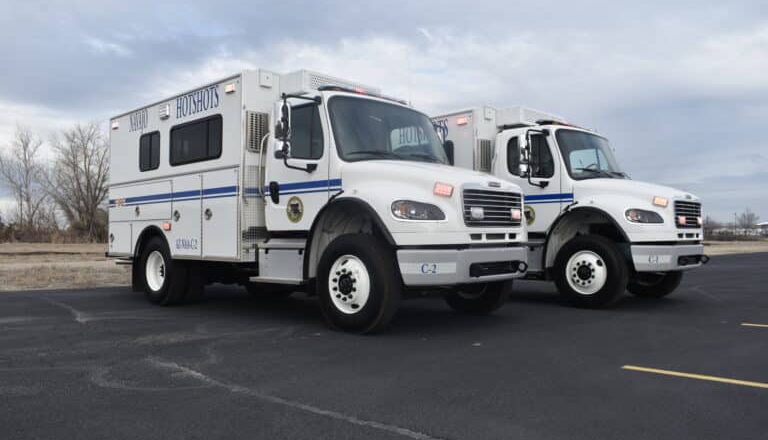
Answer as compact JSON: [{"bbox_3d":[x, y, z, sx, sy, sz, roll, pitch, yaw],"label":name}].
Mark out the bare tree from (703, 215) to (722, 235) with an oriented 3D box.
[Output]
[{"bbox_3d":[71.072,1.411,125.000,4.340,5.425,4.340,0,-2,0],"label":"bare tree"}]

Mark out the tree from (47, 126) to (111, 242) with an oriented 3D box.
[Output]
[{"bbox_3d":[-27.128,-3.385,52.000,6.500,10.743,6.500,0,-2,0],"label":"tree"}]

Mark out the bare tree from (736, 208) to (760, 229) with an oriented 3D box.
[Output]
[{"bbox_3d":[82.266,0.790,130.000,5.417,6.771,5.417,0,-2,0],"label":"bare tree"}]

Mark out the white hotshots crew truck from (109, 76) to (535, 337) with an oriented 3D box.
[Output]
[{"bbox_3d":[-1.395,-0.291,8.507,7.100,3.080,2.600,-2,-2,43],"label":"white hotshots crew truck"}]

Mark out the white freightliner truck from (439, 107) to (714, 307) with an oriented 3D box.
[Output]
[{"bbox_3d":[1.872,-0.230,10.734,2.576,3.131,7.141,2,-3,-45],"label":"white freightliner truck"}]

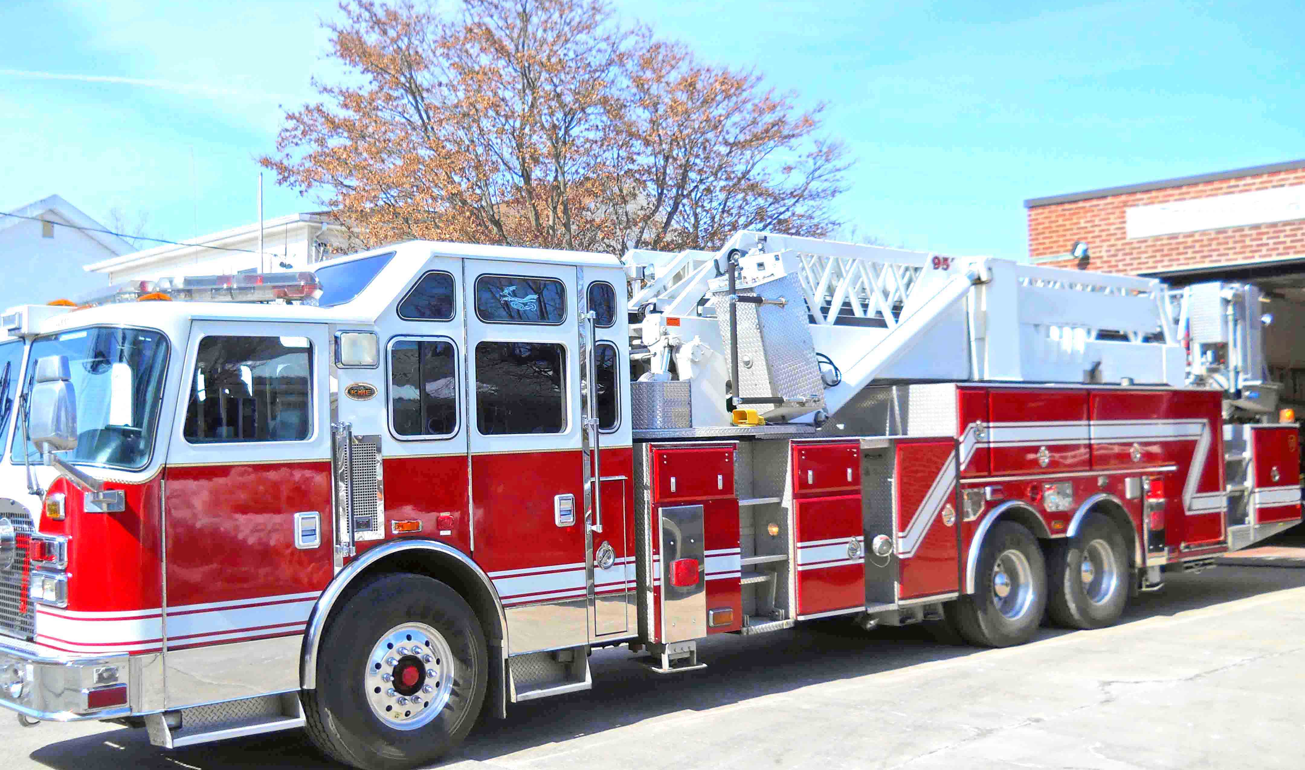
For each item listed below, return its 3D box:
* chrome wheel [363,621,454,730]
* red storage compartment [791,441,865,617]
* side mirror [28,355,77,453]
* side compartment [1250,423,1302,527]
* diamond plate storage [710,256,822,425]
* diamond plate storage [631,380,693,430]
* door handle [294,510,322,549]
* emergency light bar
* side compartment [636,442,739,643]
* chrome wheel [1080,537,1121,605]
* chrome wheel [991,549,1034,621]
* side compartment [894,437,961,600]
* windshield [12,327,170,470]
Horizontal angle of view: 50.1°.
[{"bbox_3d":[-1.403,1.634,7.858,0.600,0.600,0.220,0,-2,-42],"label":"chrome wheel"},{"bbox_3d":[1.128,1.040,10.316,0.780,1.260,0.480,0,-2,-42],"label":"red storage compartment"},{"bbox_3d":[-2.854,0.090,6.635,0.220,0.470,0.140,-3,-3,27],"label":"side mirror"},{"bbox_3d":[6.706,0.976,15.466,1.170,1.080,0.500,0,-3,-41],"label":"side compartment"},{"bbox_3d":[0.834,-0.350,10.474,0.620,1.170,0.500,-10,5,-42],"label":"diamond plate storage"},{"bbox_3d":[-0.062,0.147,9.736,0.550,0.320,0.450,0,-3,-41],"label":"diamond plate storage"},{"bbox_3d":[-1.808,0.767,7.348,0.150,0.192,0.055,0,-2,-42],"label":"door handle"},{"bbox_3d":[-2.897,-0.484,8.456,0.900,0.190,2.150,0,-3,-41],"label":"emergency light bar"},{"bbox_3d":[0.139,1.036,9.449,0.830,1.305,0.520,0,-2,-42],"label":"side compartment"},{"bbox_3d":[4.072,1.733,12.928,0.600,0.600,0.220,0,-3,-41],"label":"chrome wheel"},{"bbox_3d":[2.961,1.689,11.811,0.600,0.600,0.230,0,-2,-42],"label":"chrome wheel"},{"bbox_3d":[2.004,1.056,11.107,0.800,1.240,0.480,0,-2,-42],"label":"side compartment"},{"bbox_3d":[-3.037,0.078,7.500,1.182,0.770,0.254,-3,-3,39],"label":"windshield"}]

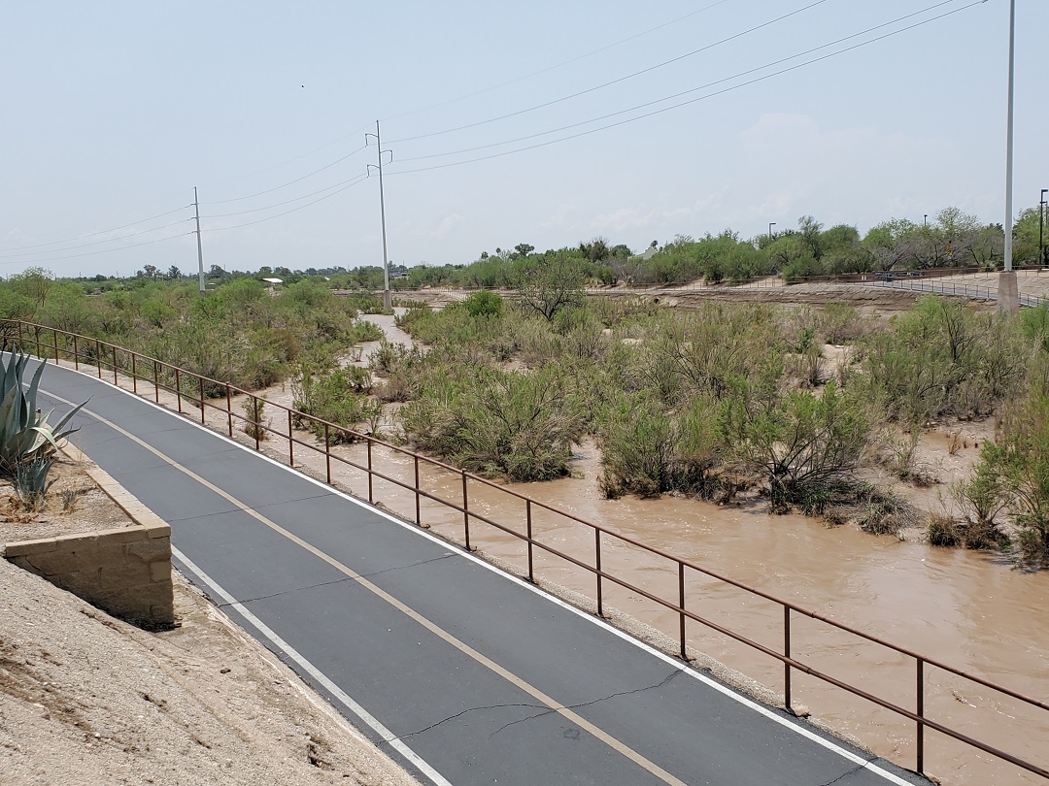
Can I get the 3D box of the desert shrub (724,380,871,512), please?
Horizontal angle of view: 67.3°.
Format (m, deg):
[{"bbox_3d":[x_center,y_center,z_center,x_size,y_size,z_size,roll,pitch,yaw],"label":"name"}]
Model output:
[{"bbox_3d":[6.553,1.099,18.857,3.323,2.807,2.991,1,9,19],"label":"desert shrub"}]

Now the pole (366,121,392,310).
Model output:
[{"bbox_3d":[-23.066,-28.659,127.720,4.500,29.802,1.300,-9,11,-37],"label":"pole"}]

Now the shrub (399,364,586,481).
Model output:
[{"bbox_3d":[-1.056,0.564,23.636,5.252,2.926,4.464,-2,9,-3],"label":"shrub"}]

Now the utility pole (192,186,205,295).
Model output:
[{"bbox_3d":[-85.928,-39.411,207.765,2.000,29.220,1.300,-9,11,-37],"label":"utility pole"}]

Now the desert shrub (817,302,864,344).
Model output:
[{"bbox_3d":[20.942,-4.705,52.092,2.998,2.711,2.698,2,9,22],"label":"desert shrub"}]

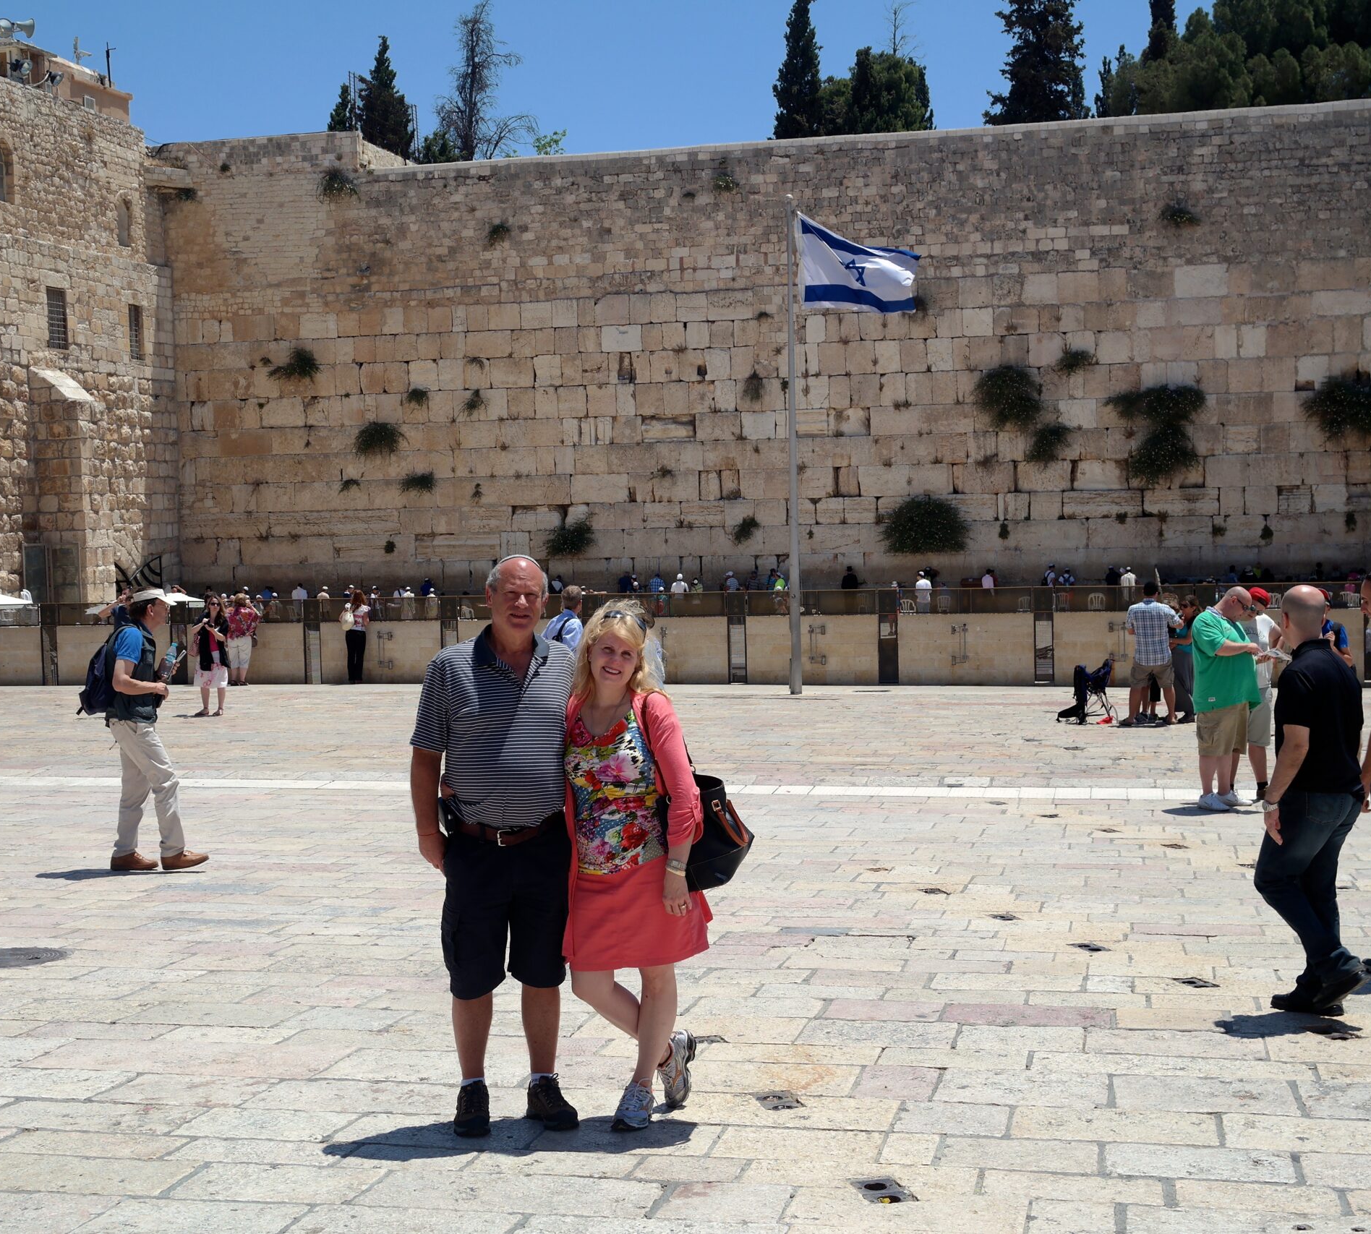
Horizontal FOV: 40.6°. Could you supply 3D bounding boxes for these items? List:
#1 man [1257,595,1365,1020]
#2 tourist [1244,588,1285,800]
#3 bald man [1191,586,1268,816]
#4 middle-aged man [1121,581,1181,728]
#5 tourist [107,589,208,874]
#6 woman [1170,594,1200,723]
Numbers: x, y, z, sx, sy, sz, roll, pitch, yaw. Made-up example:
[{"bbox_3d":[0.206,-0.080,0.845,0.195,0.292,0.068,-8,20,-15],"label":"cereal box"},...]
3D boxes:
[{"bbox_3d":[2.569,0.734,7.550,0.580,1.710,0.520,1,2,44],"label":"man"},{"bbox_3d":[4.720,0.617,15.200,0.580,1.710,0.480,0,2,41],"label":"tourist"},{"bbox_3d":[4.056,0.613,13.900,0.580,1.670,0.550,0,1,26],"label":"bald man"},{"bbox_3d":[5.777,0.449,23.000,0.700,1.770,0.450,0,1,15],"label":"middle-aged man"},{"bbox_3d":[-3.198,0.682,11.200,0.620,1.710,0.520,-1,1,-13],"label":"tourist"},{"bbox_3d":[6.236,0.512,23.000,0.440,1.580,0.460,-1,1,-28],"label":"woman"}]

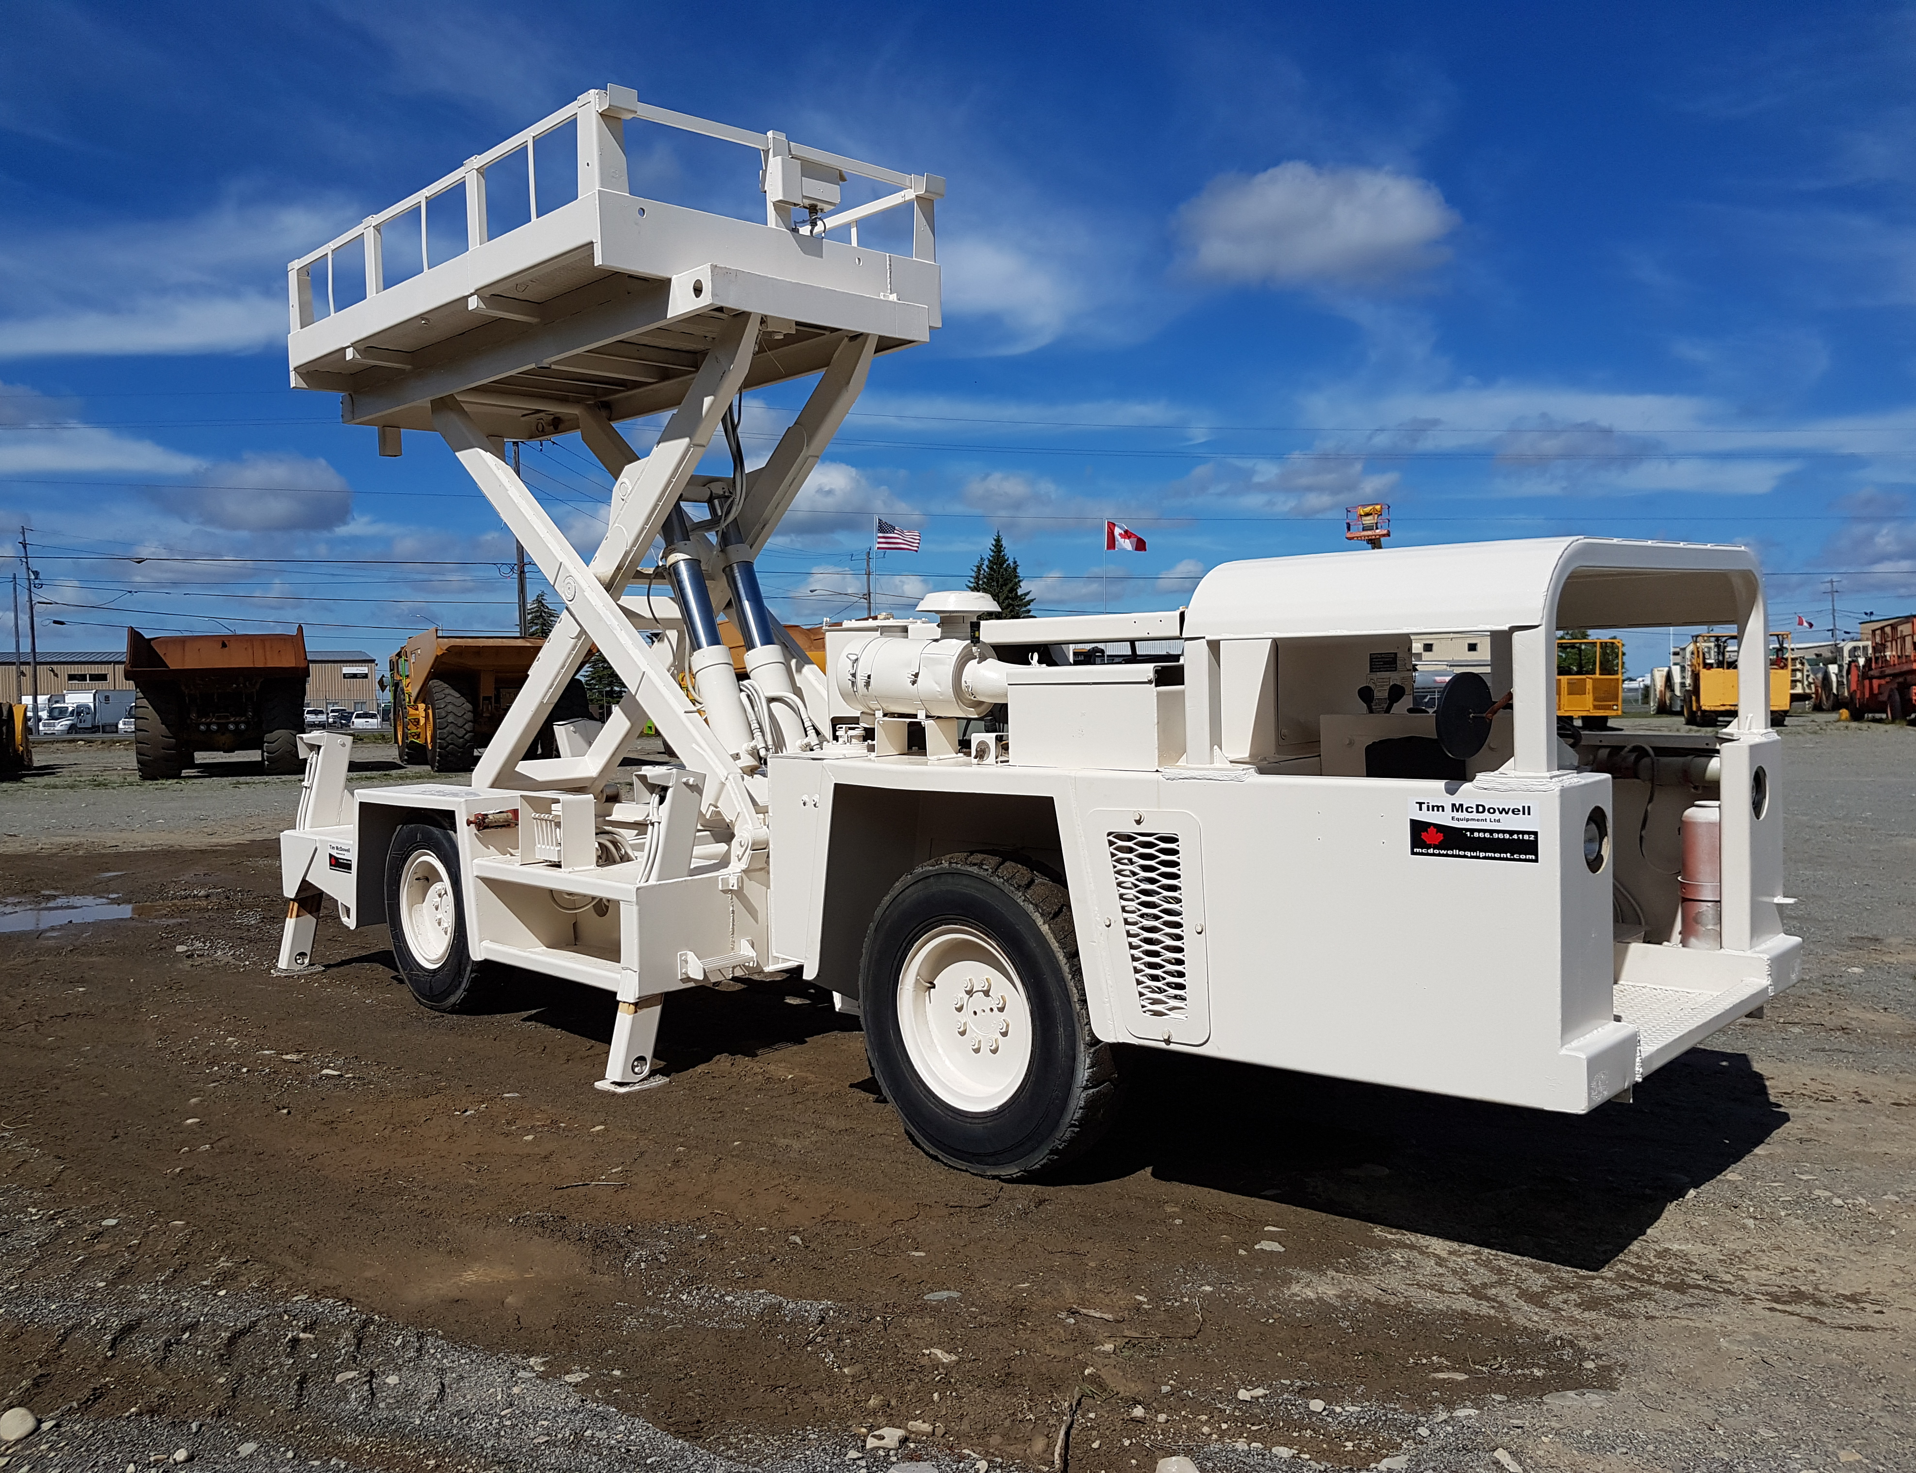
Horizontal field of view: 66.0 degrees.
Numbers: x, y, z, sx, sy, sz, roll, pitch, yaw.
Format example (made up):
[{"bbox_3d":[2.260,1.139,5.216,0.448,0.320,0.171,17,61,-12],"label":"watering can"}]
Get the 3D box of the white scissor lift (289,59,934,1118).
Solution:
[{"bbox_3d":[-2.018,-0.650,7.707,3.978,3.875,2.036,1,5,45],"label":"white scissor lift"}]

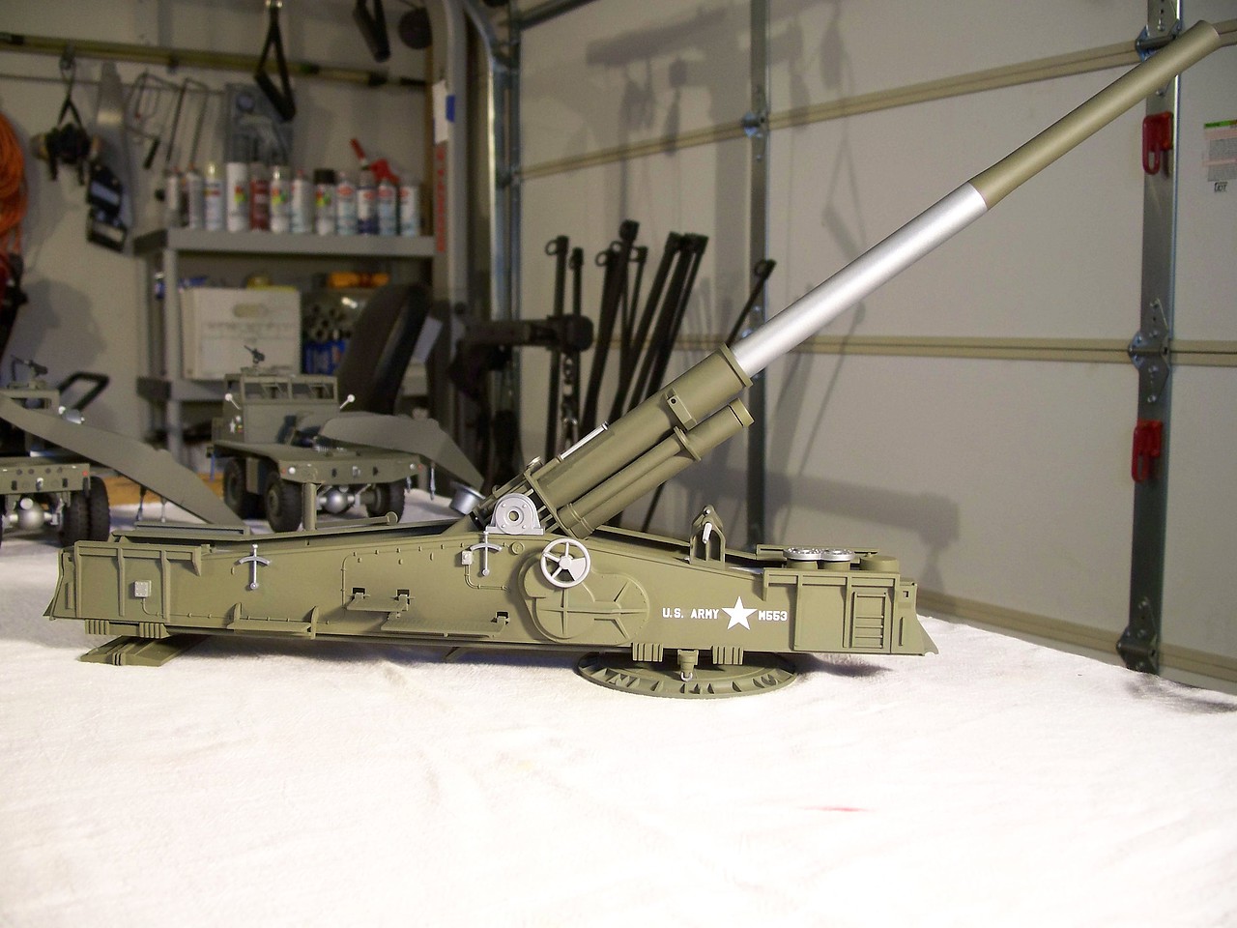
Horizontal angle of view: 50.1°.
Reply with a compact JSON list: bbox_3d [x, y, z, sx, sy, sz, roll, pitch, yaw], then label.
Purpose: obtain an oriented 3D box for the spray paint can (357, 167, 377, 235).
[{"bbox_3d":[-0.828,-0.850,4.337,0.066,0.208,0.066,0,6,0],"label":"spray paint can"}]

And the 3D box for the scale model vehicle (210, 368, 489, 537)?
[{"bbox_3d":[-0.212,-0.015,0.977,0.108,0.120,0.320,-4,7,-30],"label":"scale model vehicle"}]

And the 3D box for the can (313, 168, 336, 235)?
[{"bbox_3d":[-0.893,-0.794,4.020,0.066,0.202,0.066,0,6,0],"label":"can"}]

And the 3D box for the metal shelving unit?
[{"bbox_3d":[-1.084,-0.065,4.484,0.914,1.385,0.480,-4,7,-31],"label":"metal shelving unit"}]

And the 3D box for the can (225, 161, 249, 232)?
[{"bbox_3d":[-1.119,-0.781,3.880,0.066,0.203,0.066,0,6,0],"label":"can"}]

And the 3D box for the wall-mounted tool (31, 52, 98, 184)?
[{"bbox_3d":[-1.664,-1.037,3.970,0.185,0.390,0.130,-4,7,-32],"label":"wall-mounted tool"}]

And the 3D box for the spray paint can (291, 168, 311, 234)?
[{"bbox_3d":[-1.017,-0.835,4.224,0.066,0.203,0.066,0,6,0],"label":"spray paint can"}]

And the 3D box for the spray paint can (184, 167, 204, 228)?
[{"bbox_3d":[-1.303,-0.813,4.053,0.066,0.198,0.066,-4,7,-31],"label":"spray paint can"}]

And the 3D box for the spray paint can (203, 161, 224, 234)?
[{"bbox_3d":[-1.177,-0.774,3.845,0.066,0.201,0.066,-4,7,-32],"label":"spray paint can"}]

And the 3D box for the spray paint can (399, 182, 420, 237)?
[{"bbox_3d":[-0.700,-0.847,4.414,0.066,0.183,0.066,0,6,0],"label":"spray paint can"}]

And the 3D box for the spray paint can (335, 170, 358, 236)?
[{"bbox_3d":[-0.887,-0.844,4.301,0.066,0.203,0.066,0,6,0],"label":"spray paint can"}]

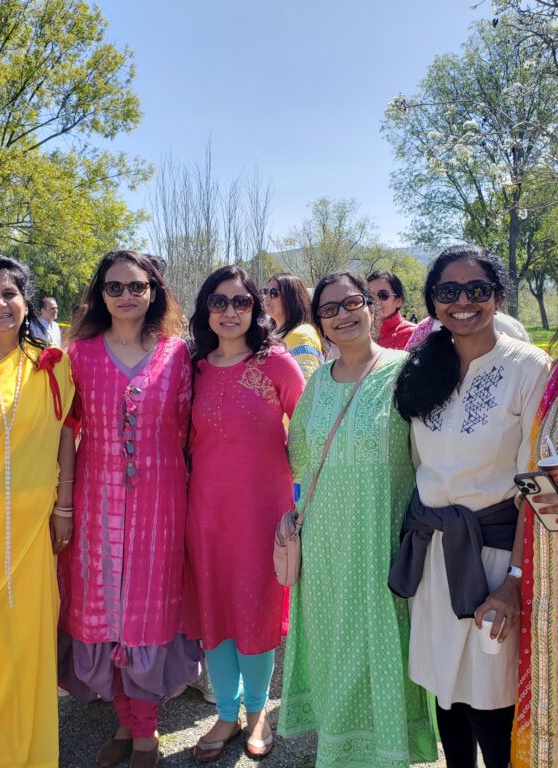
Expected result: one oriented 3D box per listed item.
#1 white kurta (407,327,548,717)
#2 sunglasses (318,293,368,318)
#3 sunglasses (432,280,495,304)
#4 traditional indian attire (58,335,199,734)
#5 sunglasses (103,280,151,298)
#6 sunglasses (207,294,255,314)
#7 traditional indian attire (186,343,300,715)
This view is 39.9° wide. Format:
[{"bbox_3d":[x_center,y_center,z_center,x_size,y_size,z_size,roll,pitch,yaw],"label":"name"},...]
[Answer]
[{"bbox_3d":[0.508,0.328,1.959,0.380,0.915,0.260,2,5,24],"label":"white kurta"},{"bbox_3d":[0.192,-0.222,2.183,0.140,0.042,0.130,-17,0,16],"label":"sunglasses"},{"bbox_3d":[0.469,-0.229,1.943,0.148,0.053,0.130,1,5,14],"label":"sunglasses"},{"bbox_3d":[-0.467,0.461,2.469,0.440,1.235,0.300,0,5,-5],"label":"traditional indian attire"},{"bbox_3d":[-0.483,-0.303,2.485,0.146,0.052,0.130,0,5,-4],"label":"sunglasses"},{"bbox_3d":[-0.154,-0.257,2.495,0.148,0.060,0.130,-1,5,-2],"label":"sunglasses"},{"bbox_3d":[-0.105,0.463,2.479,0.400,1.164,0.270,1,5,8],"label":"traditional indian attire"}]

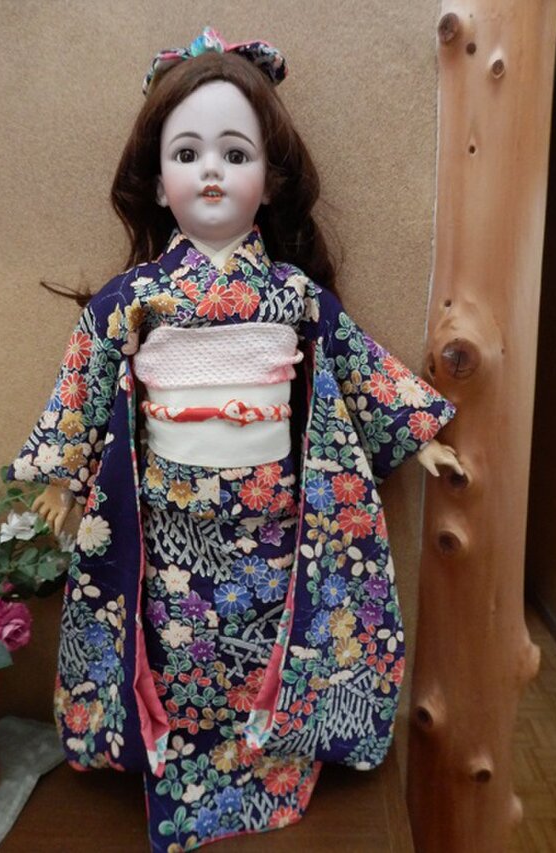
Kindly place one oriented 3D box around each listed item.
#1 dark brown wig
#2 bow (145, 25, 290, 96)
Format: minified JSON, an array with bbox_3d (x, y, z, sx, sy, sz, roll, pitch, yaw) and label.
[{"bbox_3d":[-0.052,-0.233,0.586,0.215,0.225,0.155,-1,7,-5],"label":"dark brown wig"},{"bbox_3d":[-0.059,-0.343,0.578,0.137,0.062,0.055,0,7,-3],"label":"bow"}]

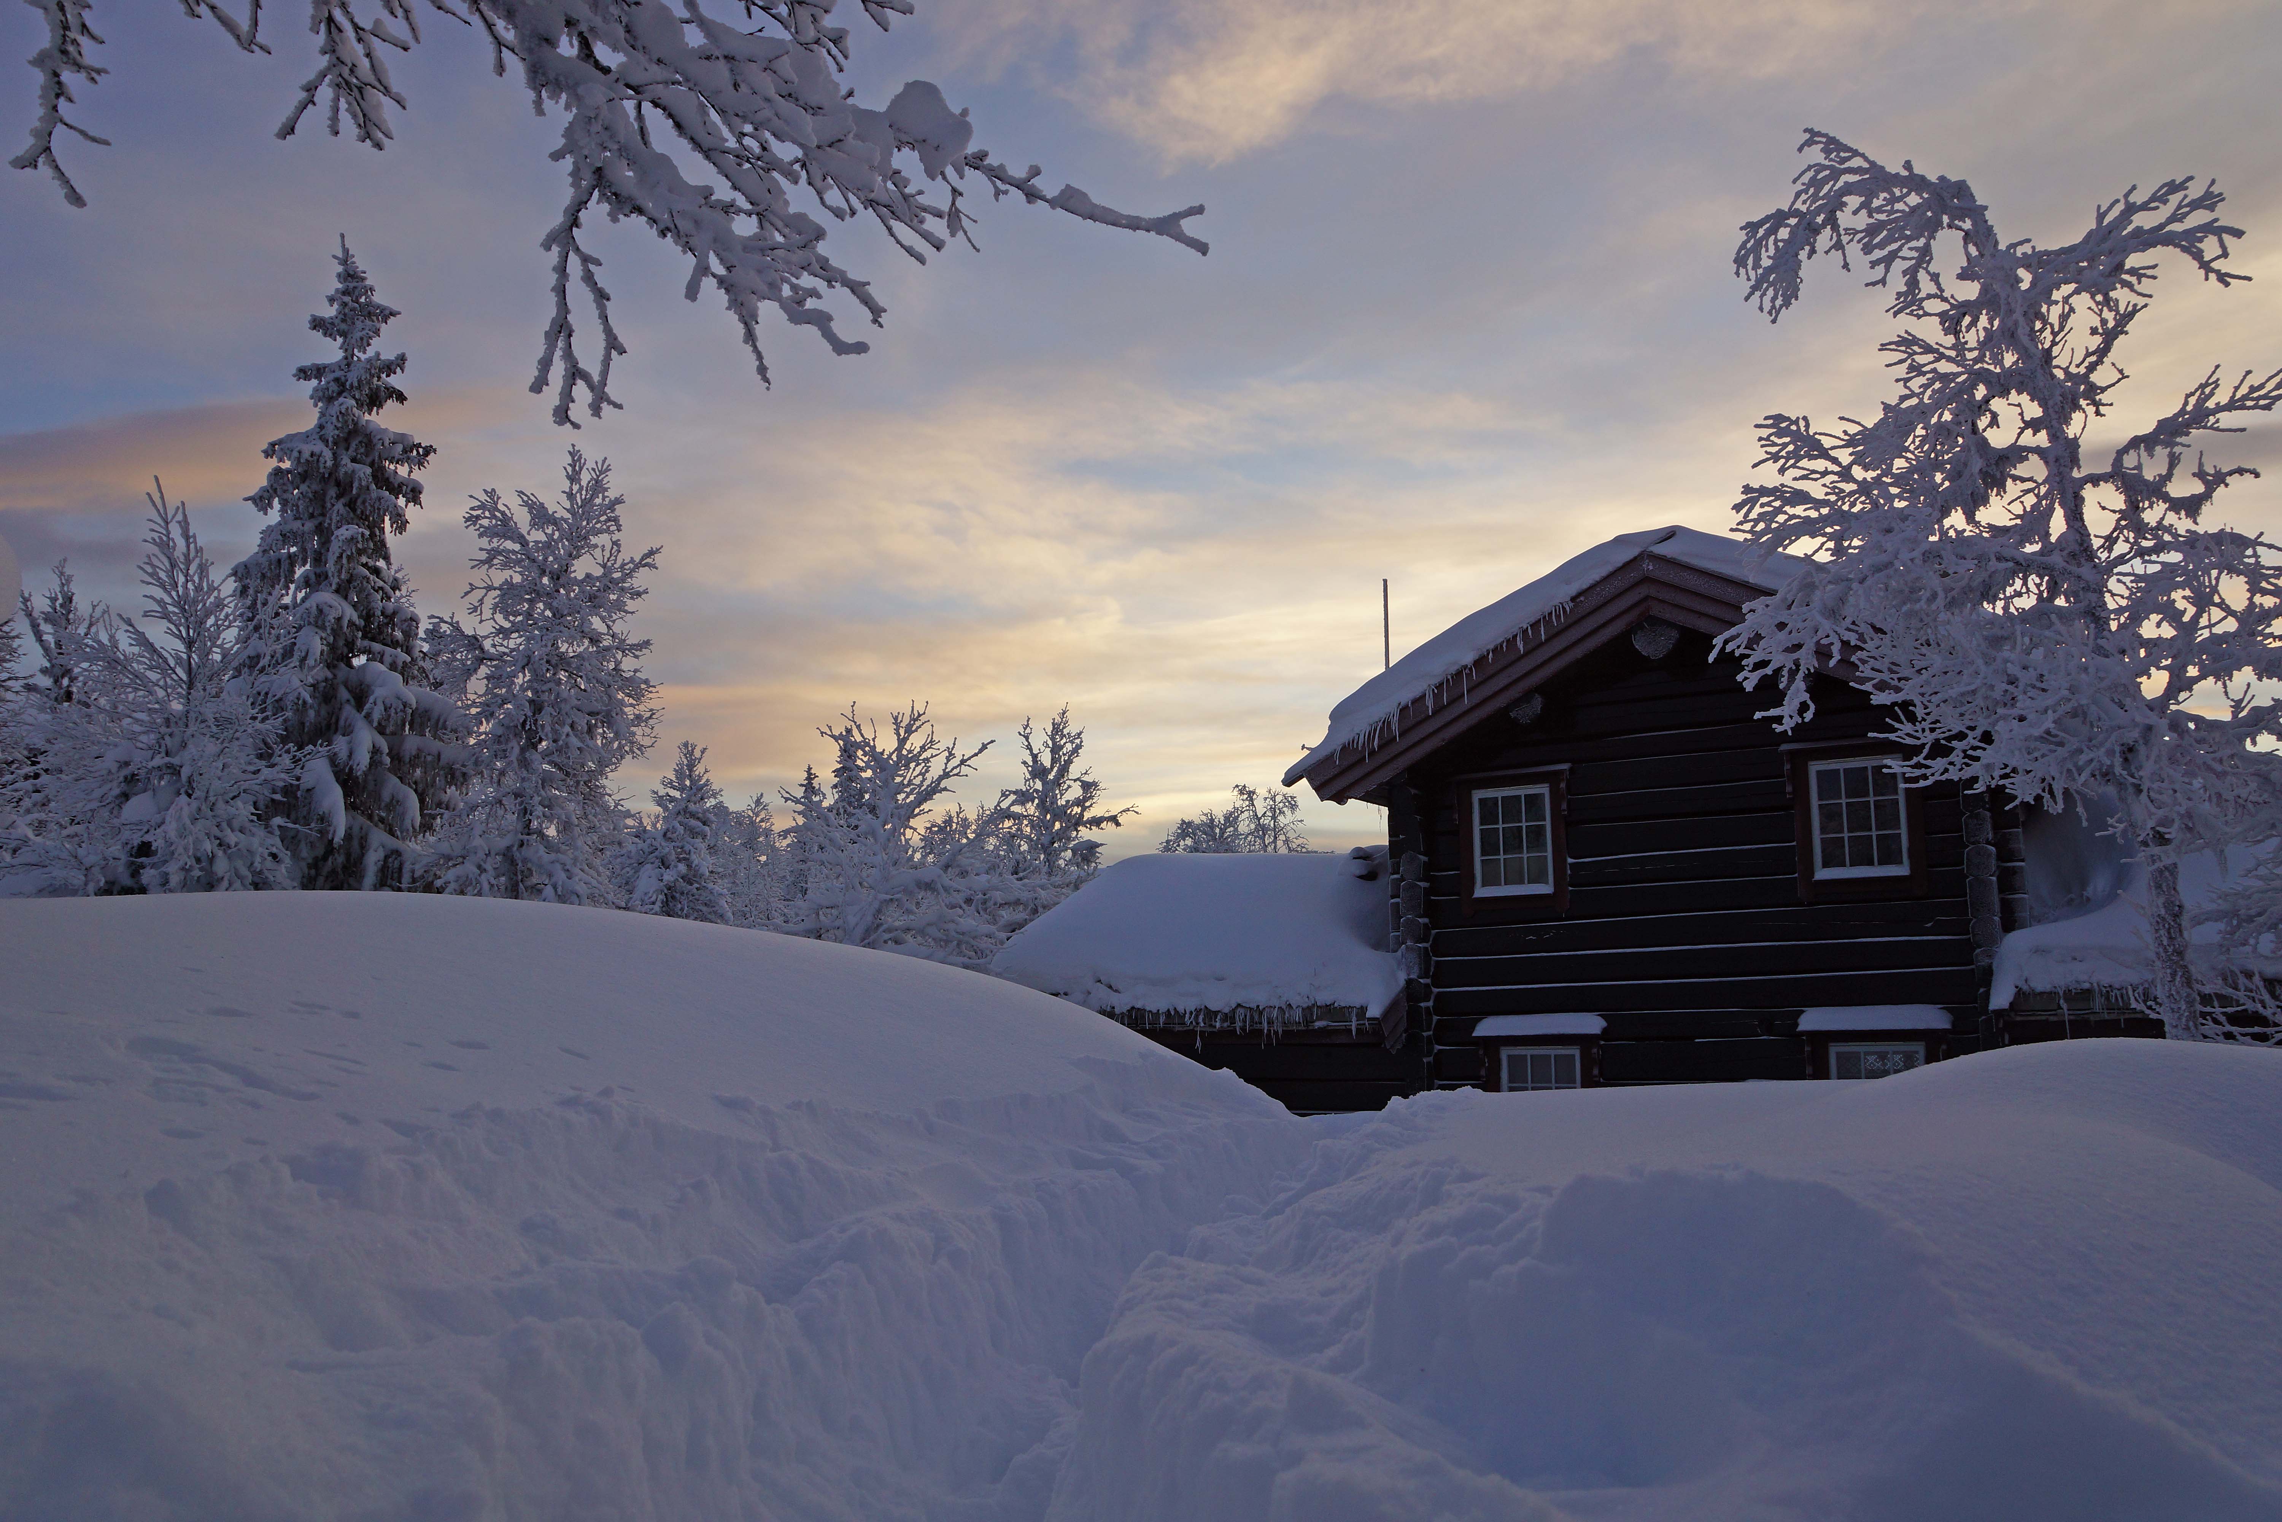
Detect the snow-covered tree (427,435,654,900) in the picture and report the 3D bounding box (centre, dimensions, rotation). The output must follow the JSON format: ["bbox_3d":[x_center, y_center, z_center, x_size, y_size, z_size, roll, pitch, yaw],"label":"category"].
[{"bbox_3d":[-7.033,-0.256,17.763,2.700,7.270,2.700,6,-13,-22],"label":"snow-covered tree"}]

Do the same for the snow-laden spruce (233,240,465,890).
[{"bbox_3d":[-8.660,-1.710,16.478,2.402,8.422,2.402,6,-13,-28],"label":"snow-laden spruce"}]

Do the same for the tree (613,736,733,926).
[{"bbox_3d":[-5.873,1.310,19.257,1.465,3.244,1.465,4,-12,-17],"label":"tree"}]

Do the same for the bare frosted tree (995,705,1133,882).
[{"bbox_3d":[-1.146,0.994,22.237,1.916,3.764,1.916,1,-12,-3],"label":"bare frosted tree"}]

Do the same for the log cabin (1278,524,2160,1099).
[{"bbox_3d":[5.590,1.676,14.528,6.477,5.985,6.517,-6,-13,26],"label":"log cabin"}]

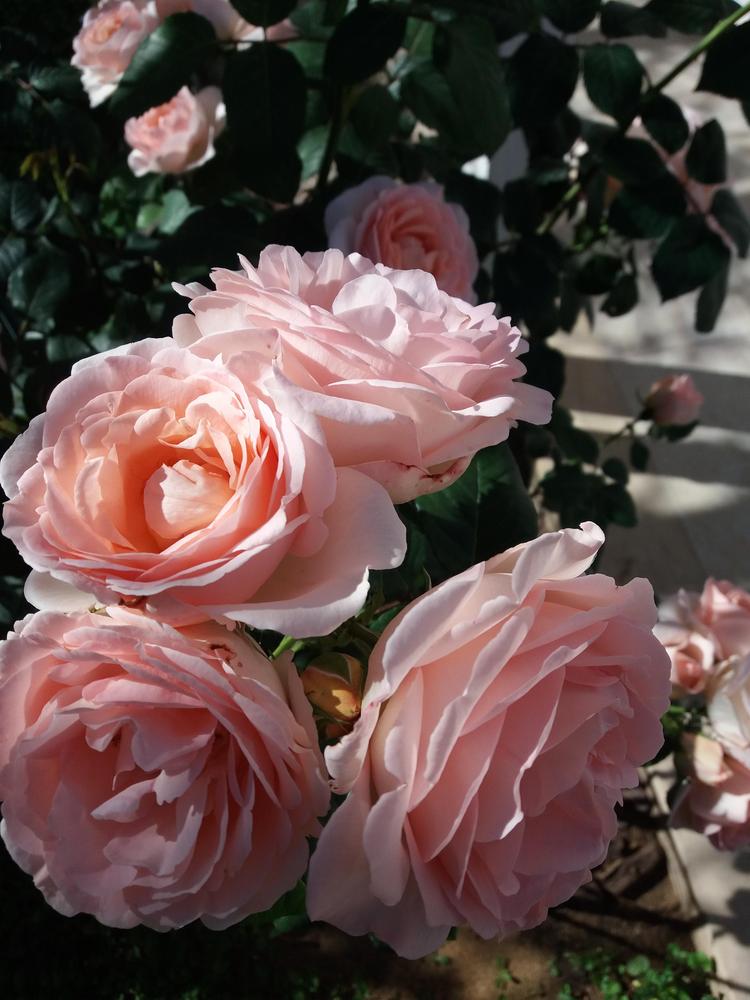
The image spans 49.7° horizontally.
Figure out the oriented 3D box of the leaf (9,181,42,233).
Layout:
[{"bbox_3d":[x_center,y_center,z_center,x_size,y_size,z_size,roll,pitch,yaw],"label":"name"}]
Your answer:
[{"bbox_3d":[-0.277,-0.232,0.640,0.027,0.010,0.042,0,60,-6],"label":"leaf"}]

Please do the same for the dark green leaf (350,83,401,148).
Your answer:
[{"bbox_3d":[0.000,-0.237,0.500,0.030,0.010,0.041,-2,60,-1],"label":"dark green leaf"}]

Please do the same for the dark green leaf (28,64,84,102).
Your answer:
[{"bbox_3d":[-0.284,-0.372,0.720,0.046,0.034,0.012,-15,5,-15],"label":"dark green leaf"}]

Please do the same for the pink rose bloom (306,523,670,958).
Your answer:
[{"bbox_3d":[0.032,0.066,0.225,0.083,0.118,0.118,15,42,25],"label":"pink rose bloom"}]

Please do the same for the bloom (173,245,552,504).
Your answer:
[{"bbox_3d":[-0.004,-0.042,0.258,0.106,0.056,0.104,14,19,-6],"label":"bloom"}]

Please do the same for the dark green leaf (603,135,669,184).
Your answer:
[{"bbox_3d":[0.168,-0.219,0.520,0.048,0.031,0.012,37,6,12],"label":"dark green leaf"}]

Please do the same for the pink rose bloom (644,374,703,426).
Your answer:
[{"bbox_3d":[0.221,-0.073,0.600,0.042,0.034,0.034,-30,10,9],"label":"pink rose bloom"}]

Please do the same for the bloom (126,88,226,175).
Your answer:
[{"bbox_3d":[-0.136,-0.250,0.550,0.060,0.048,0.060,-15,51,19],"label":"bloom"}]

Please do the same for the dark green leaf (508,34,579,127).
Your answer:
[{"bbox_3d":[0.098,-0.244,0.470,0.040,0.012,0.054,5,64,3],"label":"dark green leaf"}]

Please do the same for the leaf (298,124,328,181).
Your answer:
[{"bbox_3d":[-0.040,-0.228,0.530,0.019,0.040,0.012,24,-2,-3],"label":"leaf"}]

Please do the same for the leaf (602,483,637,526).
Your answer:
[{"bbox_3d":[0.184,0.003,0.610,0.022,0.008,0.034,-21,62,-12],"label":"leaf"}]

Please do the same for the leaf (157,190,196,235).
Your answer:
[{"bbox_3d":[-0.152,-0.220,0.620,0.027,0.012,0.038,22,83,-8],"label":"leaf"}]

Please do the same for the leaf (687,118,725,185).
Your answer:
[{"bbox_3d":[0.213,-0.224,0.520,0.026,0.043,0.012,9,1,16],"label":"leaf"}]

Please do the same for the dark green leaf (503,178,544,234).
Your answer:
[{"bbox_3d":[0.101,-0.200,0.550,0.028,0.010,0.040,0,60,0],"label":"dark green leaf"}]

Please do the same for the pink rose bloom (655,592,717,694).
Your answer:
[{"bbox_3d":[0.228,0.106,0.600,0.062,0.050,0.062,3,53,-5],"label":"pink rose bloom"}]

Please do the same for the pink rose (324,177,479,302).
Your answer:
[{"bbox_3d":[0.017,-0.153,0.500,0.093,0.090,0.060,-7,12,-9],"label":"pink rose"}]

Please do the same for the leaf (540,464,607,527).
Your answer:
[{"bbox_3d":[0.147,-0.003,0.600,0.047,0.012,0.050,-27,70,1],"label":"leaf"}]

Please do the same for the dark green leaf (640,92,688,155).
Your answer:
[{"bbox_3d":[0.185,-0.242,0.520,0.031,0.044,0.012,-19,-5,14],"label":"dark green leaf"}]

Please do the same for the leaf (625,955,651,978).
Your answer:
[{"bbox_3d":[0.318,0.565,0.980,0.029,0.008,0.032,-7,37,-9],"label":"leaf"}]

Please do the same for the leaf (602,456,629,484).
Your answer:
[{"bbox_3d":[0.181,-0.022,0.610,0.019,0.006,0.023,-21,62,-12],"label":"leaf"}]

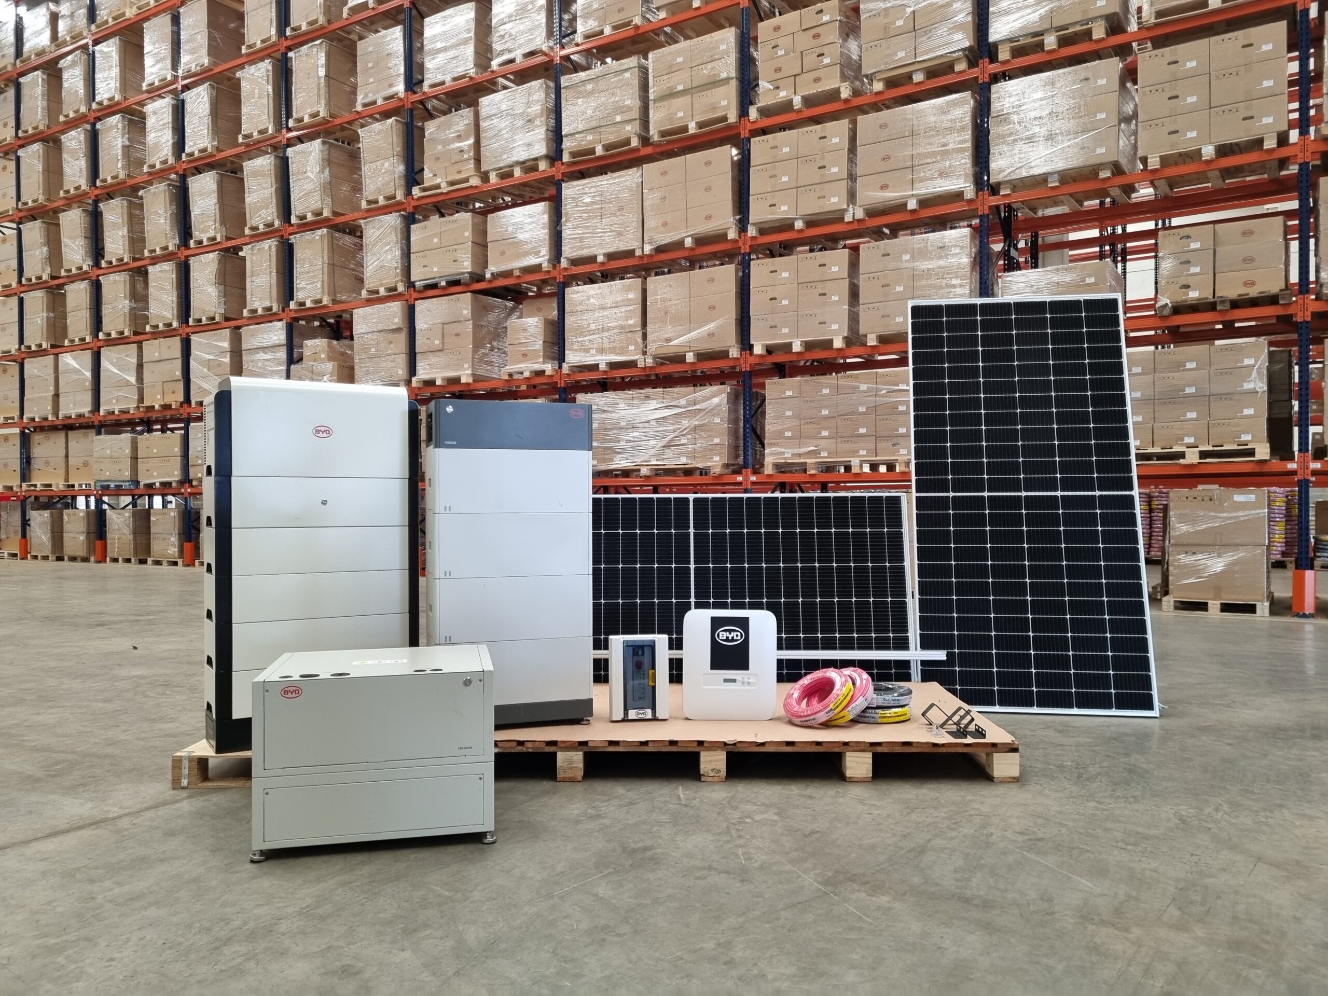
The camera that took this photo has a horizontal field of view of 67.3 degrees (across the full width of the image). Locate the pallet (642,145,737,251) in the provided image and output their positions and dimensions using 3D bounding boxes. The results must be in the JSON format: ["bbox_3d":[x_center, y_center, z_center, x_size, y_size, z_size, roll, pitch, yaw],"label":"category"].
[{"bbox_3d":[0.543,-3.333,11.587,1.204,1.017,1.000,-1,0,31],"label":"pallet"}]

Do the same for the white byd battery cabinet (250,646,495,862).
[{"bbox_3d":[-0.857,0.739,3.045,0.650,0.492,0.570,-1,0,-12],"label":"white byd battery cabinet"}]

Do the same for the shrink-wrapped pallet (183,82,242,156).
[{"bbox_3d":[-7.060,-5.913,16.206,0.780,1.070,1.150,-1,0,31],"label":"shrink-wrapped pallet"}]

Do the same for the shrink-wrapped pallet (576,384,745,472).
[{"bbox_3d":[0.105,-0.711,11.033,1.887,0.856,1.020,-1,0,31],"label":"shrink-wrapped pallet"}]

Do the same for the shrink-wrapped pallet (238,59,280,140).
[{"bbox_3d":[-5.819,-5.923,15.438,0.780,1.071,1.150,-1,0,31],"label":"shrink-wrapped pallet"}]

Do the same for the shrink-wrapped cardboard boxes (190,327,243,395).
[{"bbox_3d":[-6.931,-2.071,16.401,1.000,1.190,1.110,-1,0,32],"label":"shrink-wrapped cardboard boxes"}]

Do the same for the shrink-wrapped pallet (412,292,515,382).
[{"bbox_3d":[-2.680,-2.076,13.508,1.056,1.112,0.896,-1,0,32],"label":"shrink-wrapped pallet"}]

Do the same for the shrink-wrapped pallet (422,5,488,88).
[{"bbox_3d":[-2.516,-5.888,13.490,0.903,0.912,1.100,-1,0,31],"label":"shrink-wrapped pallet"}]

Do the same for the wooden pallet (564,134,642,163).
[{"bbox_3d":[-0.406,-3.823,11.337,1.026,0.137,1.080,-1,0,31],"label":"wooden pallet"}]

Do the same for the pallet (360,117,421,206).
[{"bbox_3d":[-3.397,-4.325,13.343,0.740,1.060,1.050,-1,0,31],"label":"pallet"}]

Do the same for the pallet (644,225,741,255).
[{"bbox_3d":[0.560,-2.869,11.610,1.173,0.128,1.081,-1,0,32],"label":"pallet"}]

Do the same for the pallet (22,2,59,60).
[{"bbox_3d":[-11.347,-8.544,18.791,1.147,0.881,1.000,-1,0,31],"label":"pallet"}]

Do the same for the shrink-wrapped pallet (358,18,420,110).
[{"bbox_3d":[-3.654,-5.965,14.377,0.940,0.950,1.120,-1,0,32],"label":"shrink-wrapped pallet"}]

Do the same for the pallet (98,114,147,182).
[{"bbox_3d":[-9.190,-5.946,17.526,0.783,1.066,1.061,-1,0,32],"label":"pallet"}]

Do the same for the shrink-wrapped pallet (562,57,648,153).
[{"bbox_3d":[-0.421,-4.269,11.323,1.019,0.864,1.050,-1,0,31],"label":"shrink-wrapped pallet"}]

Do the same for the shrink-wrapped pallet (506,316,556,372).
[{"bbox_3d":[-1.441,-1.882,13.012,0.820,0.725,1.100,-1,0,32],"label":"shrink-wrapped pallet"}]

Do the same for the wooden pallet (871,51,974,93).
[{"bbox_3d":[2.775,-4.174,10.227,0.930,0.142,1.000,-1,0,31],"label":"wooden pallet"}]

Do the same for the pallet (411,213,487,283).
[{"bbox_3d":[-2.667,-3.256,13.745,1.100,0.890,1.120,-1,0,32],"label":"pallet"}]

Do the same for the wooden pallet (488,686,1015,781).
[{"bbox_3d":[0.190,0.923,4.056,2.110,0.140,1.135,0,0,1],"label":"wooden pallet"}]

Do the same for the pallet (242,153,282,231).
[{"bbox_3d":[-5.843,-4.630,15.764,0.800,1.120,1.180,-1,0,32],"label":"pallet"}]

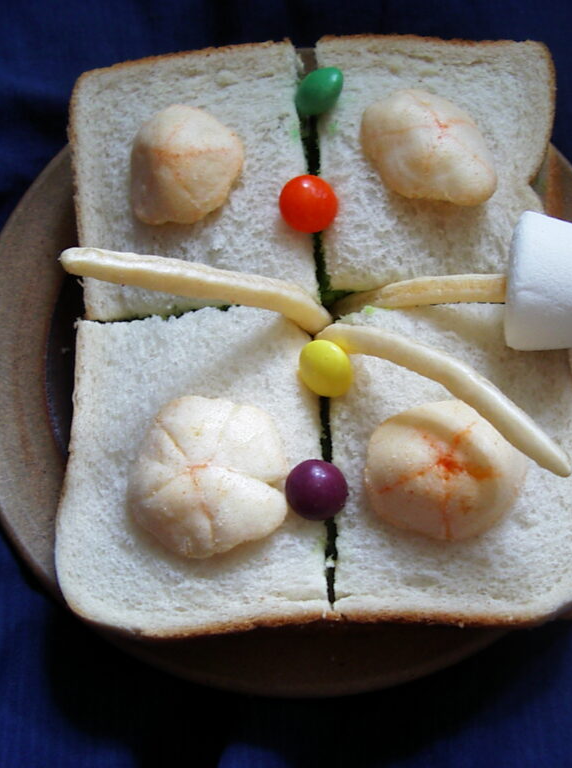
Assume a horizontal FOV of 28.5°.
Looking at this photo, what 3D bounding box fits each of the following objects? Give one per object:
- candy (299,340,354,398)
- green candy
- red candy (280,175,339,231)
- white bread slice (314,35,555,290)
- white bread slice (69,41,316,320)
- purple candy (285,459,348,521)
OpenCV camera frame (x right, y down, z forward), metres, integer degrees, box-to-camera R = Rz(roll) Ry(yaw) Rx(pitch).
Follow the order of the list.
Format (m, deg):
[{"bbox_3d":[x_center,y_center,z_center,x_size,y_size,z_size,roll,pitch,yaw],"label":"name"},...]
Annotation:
[{"bbox_3d":[0.008,-0.003,0.240,0.013,0.009,0.013,-8,98,24],"label":"candy"},{"bbox_3d":[0.008,-0.067,0.259,0.013,0.013,0.009,-44,105,0],"label":"green candy"},{"bbox_3d":[0.005,-0.040,0.251,0.013,0.009,0.013,-1,74,2],"label":"red candy"},{"bbox_3d":[0.037,-0.049,0.264,0.055,0.014,0.066,-1,74,2],"label":"white bread slice"},{"bbox_3d":[-0.020,-0.047,0.267,0.056,0.014,0.067,-1,74,2],"label":"white bread slice"},{"bbox_3d":[0.006,0.022,0.233,0.013,0.009,0.013,-1,74,2],"label":"purple candy"}]

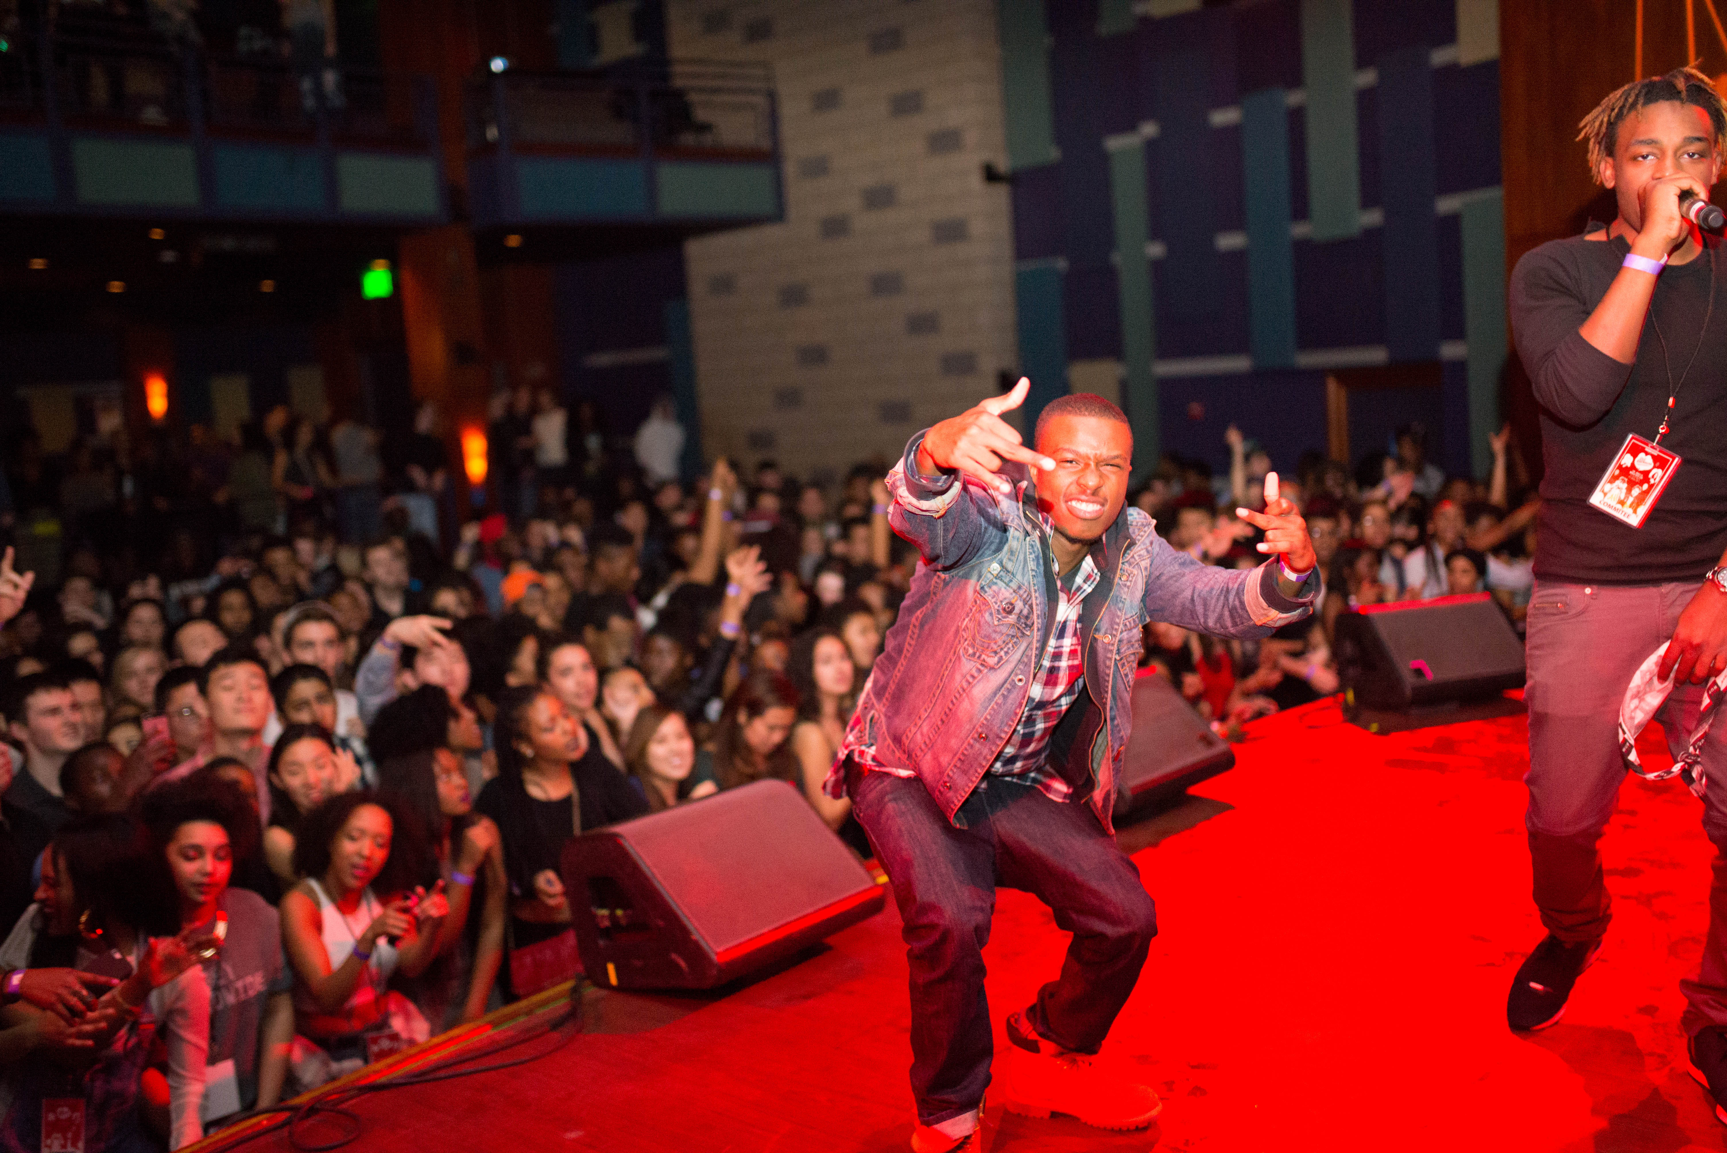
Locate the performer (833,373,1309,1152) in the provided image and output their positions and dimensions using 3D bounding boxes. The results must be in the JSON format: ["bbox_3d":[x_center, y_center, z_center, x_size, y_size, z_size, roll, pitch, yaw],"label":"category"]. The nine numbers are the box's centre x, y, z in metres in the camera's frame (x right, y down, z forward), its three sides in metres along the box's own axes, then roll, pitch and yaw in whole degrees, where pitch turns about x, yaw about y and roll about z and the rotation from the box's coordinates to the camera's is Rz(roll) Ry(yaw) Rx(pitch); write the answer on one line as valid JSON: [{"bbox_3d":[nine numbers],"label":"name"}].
[{"bbox_3d":[0.362,0.318,2.895,0.780,1.340,0.720,-7,7,-20],"label":"performer"}]

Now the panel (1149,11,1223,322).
[{"bbox_3d":[2.461,-3.124,12.938,0.060,2.200,0.620,-8,7,-28],"label":"panel"}]

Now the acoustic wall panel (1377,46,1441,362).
[{"bbox_3d":[3.561,-2.451,11.053,0.060,2.020,0.440,-8,7,-28],"label":"acoustic wall panel"}]

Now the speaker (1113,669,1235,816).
[{"bbox_3d":[0.826,0.503,5.317,0.430,0.350,0.645,1,8,41],"label":"speaker"}]

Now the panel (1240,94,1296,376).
[{"bbox_3d":[2.927,-2.527,12.218,0.060,1.940,0.460,-8,7,-28],"label":"panel"}]

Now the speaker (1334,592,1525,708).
[{"bbox_3d":[2.226,0.270,6.481,0.645,0.350,0.430,-7,7,-24],"label":"speaker"}]

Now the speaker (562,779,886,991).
[{"bbox_3d":[-0.316,0.725,4.090,0.430,0.350,0.645,1,8,37],"label":"speaker"}]

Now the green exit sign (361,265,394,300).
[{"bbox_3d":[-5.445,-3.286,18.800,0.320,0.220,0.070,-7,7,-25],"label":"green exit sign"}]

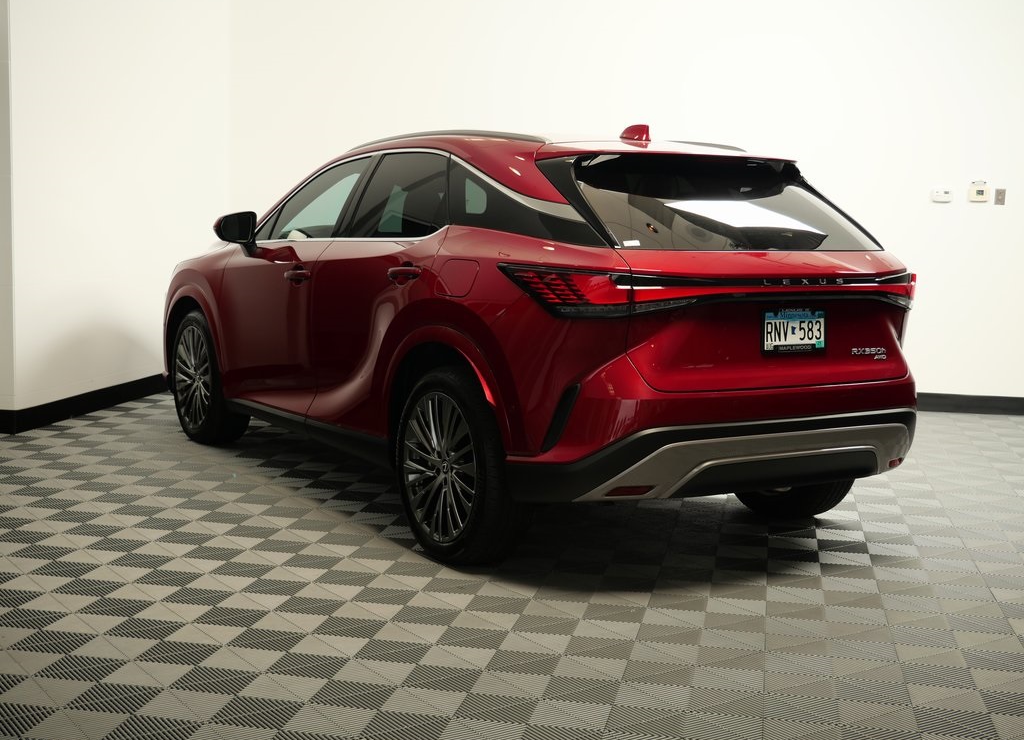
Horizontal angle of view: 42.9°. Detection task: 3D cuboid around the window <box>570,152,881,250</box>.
[{"bbox_3d":[0.815,-0.641,4.884,1.290,0.090,0.520,-3,46,-32],"label":"window"}]

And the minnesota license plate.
[{"bbox_3d":[1.005,-0.139,4.620,0.306,0.157,0.020,-3,3,-32],"label":"minnesota license plate"}]

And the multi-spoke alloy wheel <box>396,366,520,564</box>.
[{"bbox_3d":[-0.185,0.359,4.963,0.240,0.762,0.768,-3,8,-32],"label":"multi-spoke alloy wheel"}]

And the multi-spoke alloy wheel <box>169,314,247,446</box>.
[{"bbox_3d":[-1.698,0.038,7.357,0.240,0.762,0.768,-3,8,-32],"label":"multi-spoke alloy wheel"}]

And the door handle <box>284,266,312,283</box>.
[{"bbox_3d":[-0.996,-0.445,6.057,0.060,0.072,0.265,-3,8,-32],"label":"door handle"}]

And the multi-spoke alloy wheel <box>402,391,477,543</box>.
[{"bbox_3d":[-0.210,0.364,4.948,0.160,0.572,0.572,-3,8,-32],"label":"multi-spoke alloy wheel"}]

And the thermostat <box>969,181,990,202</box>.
[{"bbox_3d":[3.348,-1.275,9.320,0.150,0.150,0.040,3,7,9],"label":"thermostat"}]

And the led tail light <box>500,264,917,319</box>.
[{"bbox_3d":[0.869,-0.293,4.822,1.790,0.165,0.620,-3,8,-32],"label":"led tail light"}]

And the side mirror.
[{"bbox_3d":[-1.388,-0.695,6.501,0.225,0.195,0.150,-3,8,-32],"label":"side mirror"}]

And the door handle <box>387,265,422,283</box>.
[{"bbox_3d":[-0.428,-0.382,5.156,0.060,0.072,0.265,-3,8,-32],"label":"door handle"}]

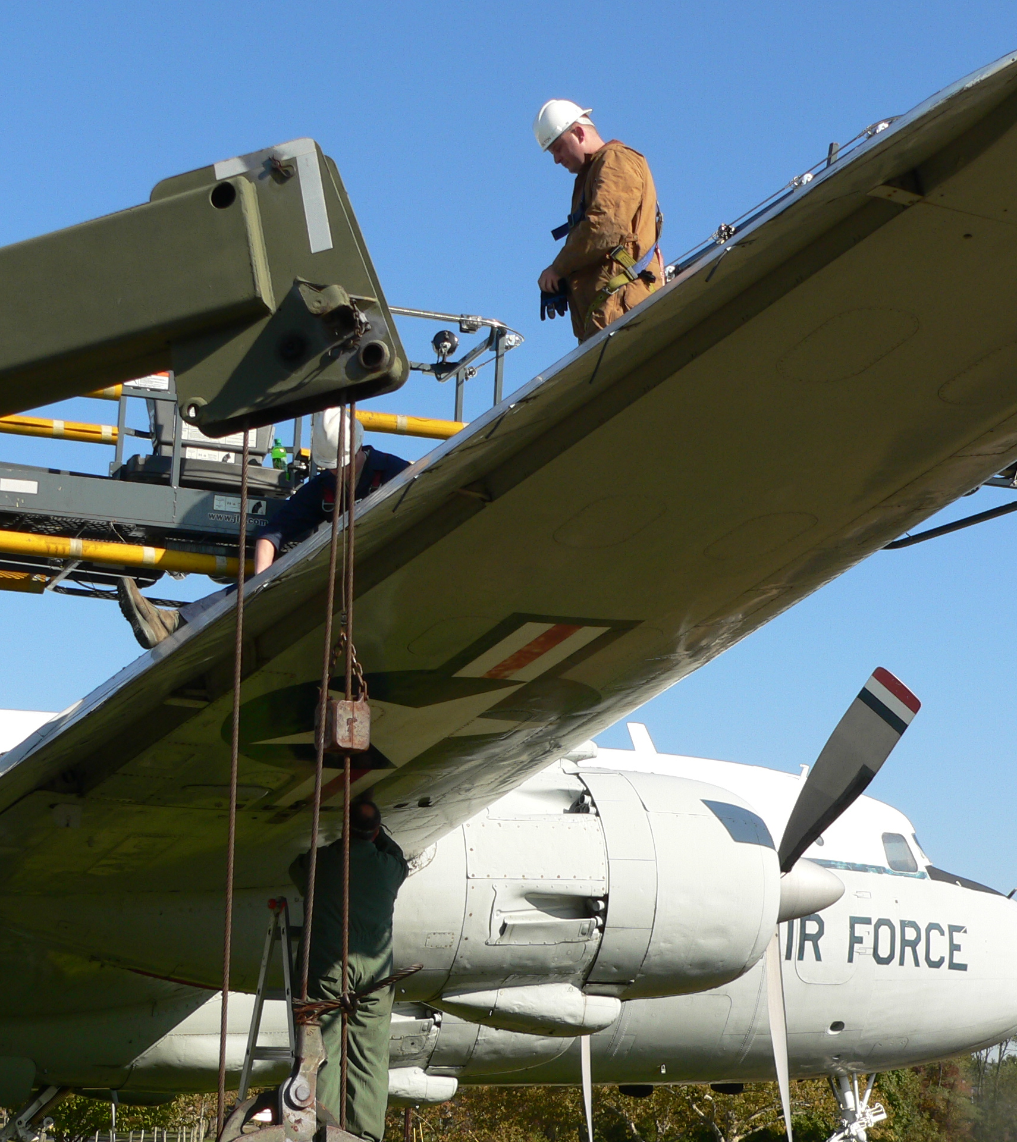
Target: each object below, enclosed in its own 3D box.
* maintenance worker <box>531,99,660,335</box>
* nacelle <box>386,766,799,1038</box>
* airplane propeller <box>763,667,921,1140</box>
[{"bbox_3d":[0.379,-1.134,9.330,0.540,1.780,0.580,-2,-13,6],"label":"maintenance worker"},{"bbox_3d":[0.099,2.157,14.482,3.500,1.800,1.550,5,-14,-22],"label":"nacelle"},{"bbox_3d":[1.916,2.580,15.240,0.850,3.250,3.600,5,-14,-22],"label":"airplane propeller"}]

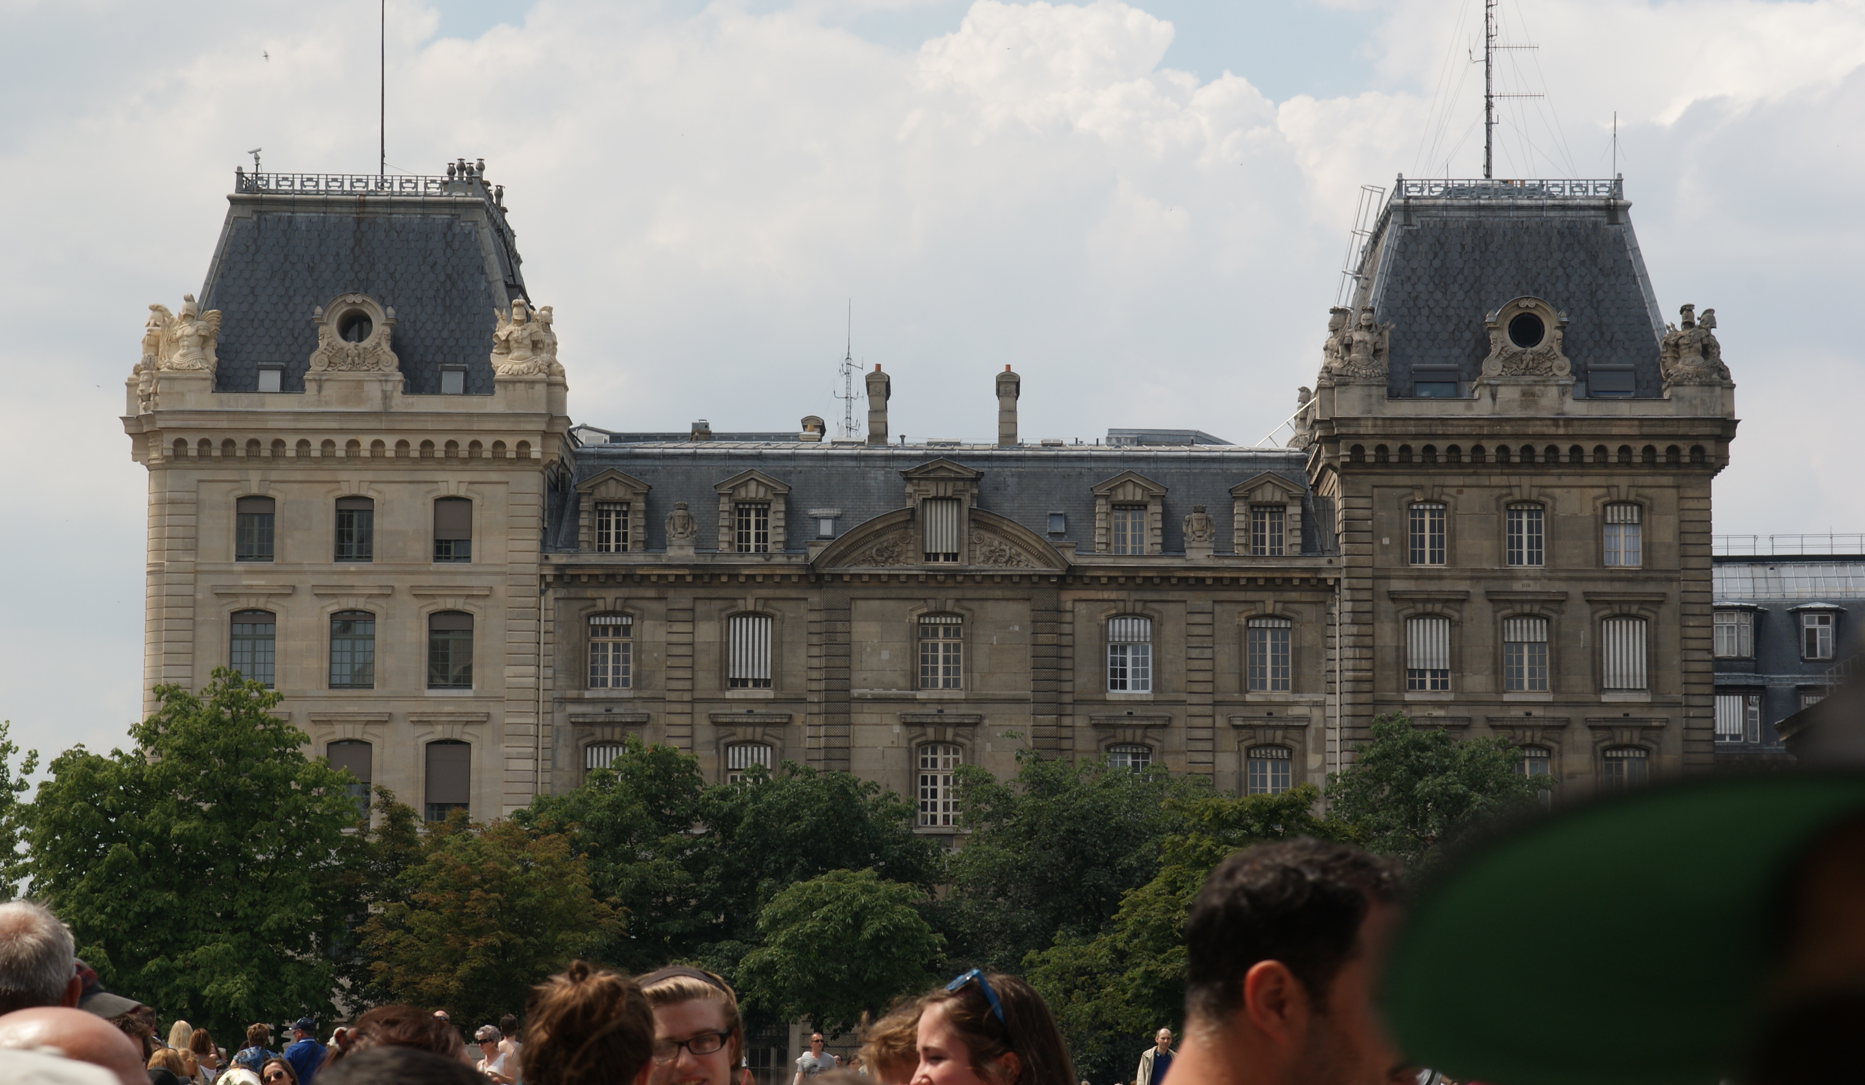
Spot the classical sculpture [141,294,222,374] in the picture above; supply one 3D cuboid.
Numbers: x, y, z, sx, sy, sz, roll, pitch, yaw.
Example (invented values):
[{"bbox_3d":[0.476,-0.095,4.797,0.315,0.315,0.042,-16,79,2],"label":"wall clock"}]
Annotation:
[{"bbox_3d":[-25.624,-7.106,159.244,2.684,2.711,1.600,-1,-6,11],"label":"classical sculpture"}]

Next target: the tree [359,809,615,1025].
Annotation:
[{"bbox_3d":[-9.105,8.526,94.669,5.289,6.239,5.289,0,-6,0],"label":"tree"}]

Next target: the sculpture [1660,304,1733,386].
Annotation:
[{"bbox_3d":[23.995,-6.191,146.419,2.284,2.585,2.000,0,-6,0],"label":"sculpture"}]

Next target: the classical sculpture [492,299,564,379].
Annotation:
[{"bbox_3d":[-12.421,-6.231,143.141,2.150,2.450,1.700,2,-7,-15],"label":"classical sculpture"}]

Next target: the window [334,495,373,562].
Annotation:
[{"bbox_3d":[-18.205,-0.409,146.902,1.238,2.112,0.300,0,-6,0],"label":"window"}]

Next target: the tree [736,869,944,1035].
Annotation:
[{"bbox_3d":[-1.922,9.482,97.547,4.360,5.319,4.360,0,-6,0],"label":"tree"}]

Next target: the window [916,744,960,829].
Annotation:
[{"bbox_3d":[0.201,7.484,142.791,1.340,2.580,0.300,0,-6,0],"label":"window"}]

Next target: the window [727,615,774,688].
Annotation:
[{"bbox_3d":[-5.731,3.442,147.061,1.410,2.394,0.300,0,-6,0],"label":"window"}]

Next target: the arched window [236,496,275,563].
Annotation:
[{"bbox_3d":[-21.101,-0.409,145.531,1.227,2.083,0.300,0,-6,0],"label":"arched window"}]

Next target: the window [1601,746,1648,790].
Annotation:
[{"bbox_3d":[20.994,7.472,141.296,1.370,2.600,0.300,0,-6,0],"label":"window"}]

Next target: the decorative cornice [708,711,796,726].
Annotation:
[{"bbox_3d":[-6.180,6.041,159.659,2.990,0.474,0.420,0,-6,0],"label":"decorative cornice"}]

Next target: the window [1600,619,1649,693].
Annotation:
[{"bbox_3d":[23.395,3.765,157.706,1.600,2.518,0.280,0,-6,0],"label":"window"}]

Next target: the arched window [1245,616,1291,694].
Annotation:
[{"bbox_3d":[10.329,3.441,143.243,1.390,2.330,0.300,0,-6,0],"label":"arched window"}]

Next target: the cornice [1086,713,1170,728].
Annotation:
[{"bbox_3d":[6.217,5.575,146.454,2.560,0.412,0.420,0,-6,0],"label":"cornice"}]

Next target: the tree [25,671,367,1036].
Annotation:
[{"bbox_3d":[-15.339,7.258,96.769,6.879,9.226,6.673,0,-6,0],"label":"tree"}]

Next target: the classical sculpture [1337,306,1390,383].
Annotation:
[{"bbox_3d":[14.693,-6.748,159.026,1.837,2.607,1.300,0,-6,0],"label":"classical sculpture"}]

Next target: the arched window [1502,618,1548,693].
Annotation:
[{"bbox_3d":[20.010,3.814,157.699,1.575,2.517,0.280,0,-6,0],"label":"arched window"}]

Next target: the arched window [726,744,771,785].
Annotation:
[{"bbox_3d":[-5.775,7.648,147.233,1.457,2.619,0.300,0,-6,0],"label":"arched window"}]

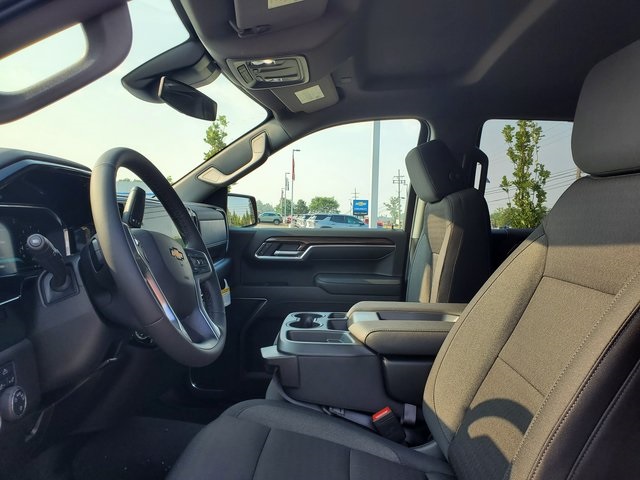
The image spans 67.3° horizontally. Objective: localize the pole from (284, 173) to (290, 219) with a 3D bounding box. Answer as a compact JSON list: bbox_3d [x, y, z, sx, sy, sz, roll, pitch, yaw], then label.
[{"bbox_3d":[-5.003,-6.389,74.000,0.800,7.700,0.400,1,3,0],"label":"pole"}]

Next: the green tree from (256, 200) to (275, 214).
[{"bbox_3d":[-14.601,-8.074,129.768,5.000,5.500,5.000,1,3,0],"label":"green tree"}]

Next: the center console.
[{"bbox_3d":[0.141,0.277,1.185,0.580,0.215,0.360,1,3,0],"label":"center console"}]

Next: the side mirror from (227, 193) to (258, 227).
[{"bbox_3d":[-0.418,-0.143,2.324,0.110,0.190,0.240,3,4,32],"label":"side mirror"}]

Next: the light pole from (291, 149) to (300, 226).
[{"bbox_3d":[-2.297,-4.785,46.000,0.900,7.700,0.400,1,3,0],"label":"light pole"}]

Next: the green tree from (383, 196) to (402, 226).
[{"bbox_3d":[7.266,-2.643,47.922,2.000,3.600,2.000,1,3,0],"label":"green tree"}]

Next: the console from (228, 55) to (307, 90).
[{"bbox_3d":[-0.112,-0.413,1.165,0.170,0.040,0.230,-3,3,3],"label":"console"}]

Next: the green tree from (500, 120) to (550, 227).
[{"bbox_3d":[5.101,-1.239,11.949,1.250,4.400,1.250,1,3,0],"label":"green tree"}]

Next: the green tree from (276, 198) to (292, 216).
[{"bbox_3d":[-8.013,-6.864,109.799,3.800,5.300,3.800,1,3,0],"label":"green tree"}]

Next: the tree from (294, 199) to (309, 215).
[{"bbox_3d":[-4.131,-6.809,109.799,3.400,5.300,3.400,1,3,0],"label":"tree"}]

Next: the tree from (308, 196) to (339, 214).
[{"bbox_3d":[0.832,-6.553,100.000,6.400,5.000,6.000,1,3,0],"label":"tree"}]

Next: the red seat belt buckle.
[{"bbox_3d":[0.143,0.384,0.985,0.045,0.080,0.027,-30,2,0],"label":"red seat belt buckle"}]

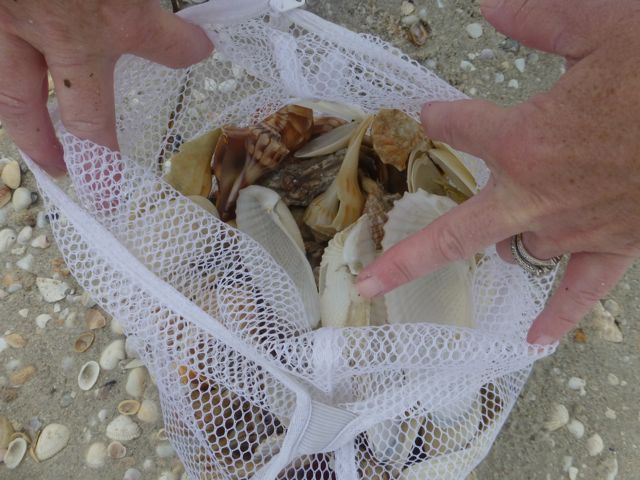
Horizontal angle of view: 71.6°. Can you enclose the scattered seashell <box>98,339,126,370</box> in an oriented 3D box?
[{"bbox_3d":[-0.186,0.104,0.399,0.019,0.010,0.026,9,62,5],"label":"scattered seashell"}]

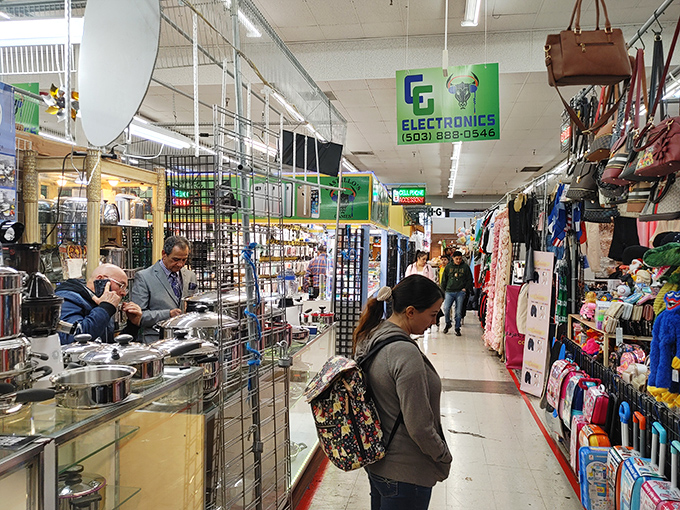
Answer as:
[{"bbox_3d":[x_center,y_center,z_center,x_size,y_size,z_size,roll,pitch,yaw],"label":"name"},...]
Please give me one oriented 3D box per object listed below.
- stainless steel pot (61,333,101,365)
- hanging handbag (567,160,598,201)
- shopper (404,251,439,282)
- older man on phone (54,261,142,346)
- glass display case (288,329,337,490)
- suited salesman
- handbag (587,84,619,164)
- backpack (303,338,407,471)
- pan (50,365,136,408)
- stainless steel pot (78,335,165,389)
[{"bbox_3d":[-1.014,0.366,2.021,0.170,0.120,0.170,0,0,0],"label":"stainless steel pot"},{"bbox_3d":[1.709,-0.525,3.600,0.220,0.268,0.120,0,0,34],"label":"hanging handbag"},{"bbox_3d":[1.357,0.742,8.506,0.520,1.600,0.330,0,0,6],"label":"shopper"},{"bbox_3d":[-1.192,0.808,2.506,0.480,1.550,0.470,0,0,12],"label":"older man on phone"},{"bbox_3d":[-0.417,1.089,3.722,0.500,0.970,1.450,0,0,11],"label":"glass display case"},{"bbox_3d":[-1.093,0.733,3.205,0.340,1.690,0.480,0,1,41],"label":"suited salesman"},{"bbox_3d":[1.599,-0.804,3.100,0.130,0.461,0.260,0,0,9],"label":"handbag"},{"bbox_3d":[0.026,0.542,1.780,0.170,0.380,0.260,-16,8,-27],"label":"backpack"},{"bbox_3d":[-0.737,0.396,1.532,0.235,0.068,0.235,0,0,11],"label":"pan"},{"bbox_3d":[-0.772,0.354,1.801,0.275,0.148,0.275,0,0,0],"label":"stainless steel pot"}]

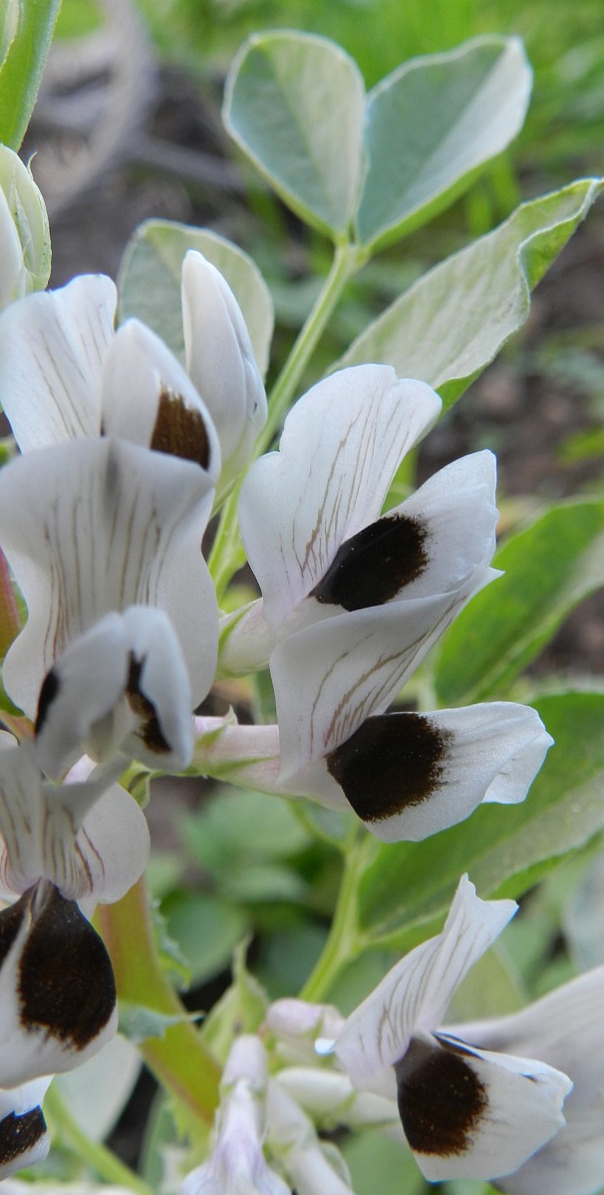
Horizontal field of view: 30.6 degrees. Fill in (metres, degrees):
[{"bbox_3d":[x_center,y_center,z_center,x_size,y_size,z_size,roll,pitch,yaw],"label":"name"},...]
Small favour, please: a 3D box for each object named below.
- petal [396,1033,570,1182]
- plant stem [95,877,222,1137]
[{"bbox_3d":[0.022,0.063,0.137,0.019,0.015,0.010,19,6,-16],"label":"petal"},{"bbox_3d":[-0.019,0.055,0.148,0.009,0.034,0.009,-21,0,-5],"label":"plant stem"}]

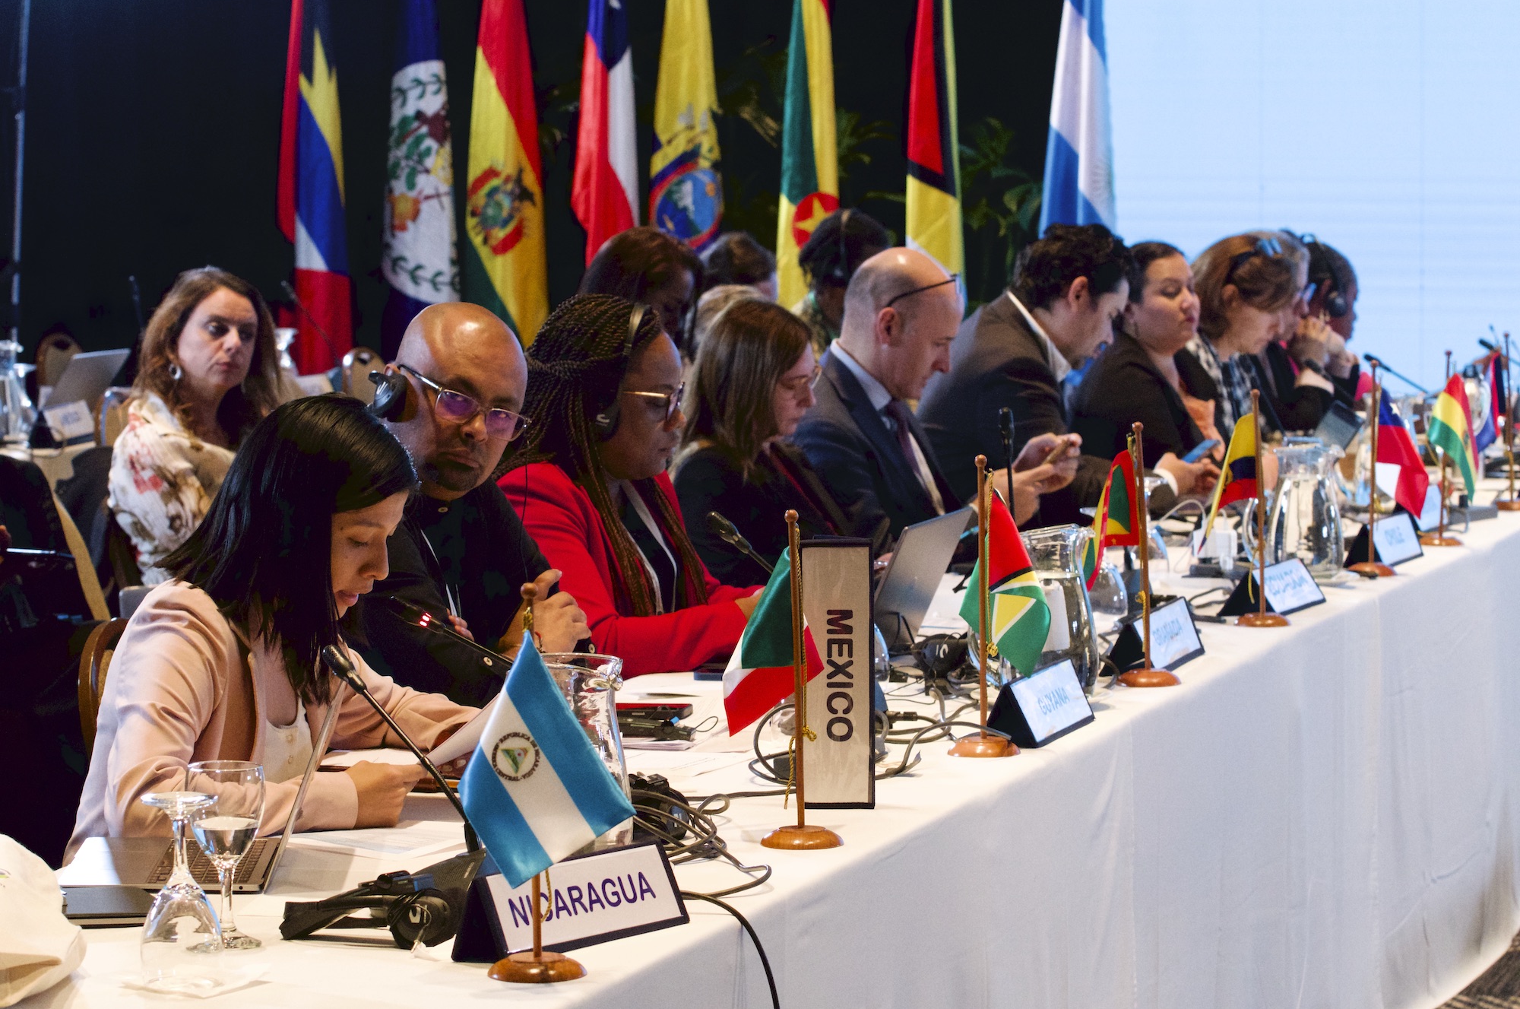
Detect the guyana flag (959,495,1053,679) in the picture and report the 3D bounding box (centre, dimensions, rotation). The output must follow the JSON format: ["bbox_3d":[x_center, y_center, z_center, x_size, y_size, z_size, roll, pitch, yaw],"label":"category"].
[{"bbox_3d":[0.309,0.102,6.380,0.110,0.237,0.080,-2,5,-20],"label":"guyana flag"}]

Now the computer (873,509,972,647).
[{"bbox_3d":[0.116,0.116,7.245,0.304,0.204,0.320,2,5,17],"label":"computer"}]

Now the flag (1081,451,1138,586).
[{"bbox_3d":[0.498,0.020,7.190,0.085,0.200,0.065,-1,4,0],"label":"flag"}]

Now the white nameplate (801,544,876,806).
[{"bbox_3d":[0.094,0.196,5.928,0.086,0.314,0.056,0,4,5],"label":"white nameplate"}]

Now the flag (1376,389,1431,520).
[{"bbox_3d":[1.092,-0.084,8.606,0.093,0.216,0.070,0,4,0],"label":"flag"}]

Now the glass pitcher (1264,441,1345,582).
[{"bbox_3d":[0.934,0.011,8.872,0.190,0.229,0.138,1,4,17],"label":"glass pitcher"}]

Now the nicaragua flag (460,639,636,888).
[{"bbox_3d":[-0.189,0.231,4.518,0.157,0.223,0.060,0,4,0],"label":"nicaragua flag"}]

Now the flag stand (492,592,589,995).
[{"bbox_3d":[-0.202,0.244,4.528,0.087,0.355,0.087,0,4,0],"label":"flag stand"}]

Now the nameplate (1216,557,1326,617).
[{"bbox_3d":[0.840,0.134,8.271,0.089,0.072,0.298,1,5,22],"label":"nameplate"}]

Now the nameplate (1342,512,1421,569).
[{"bbox_3d":[1.133,0.064,9.163,0.080,0.077,0.298,1,5,20],"label":"nameplate"}]

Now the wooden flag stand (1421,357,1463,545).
[{"bbox_3d":[1.302,-0.113,9.662,0.087,0.368,0.087,0,4,0],"label":"wooden flag stand"}]

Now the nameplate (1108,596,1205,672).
[{"bbox_3d":[0.583,0.195,7.436,0.080,0.077,0.298,1,4,19],"label":"nameplate"}]

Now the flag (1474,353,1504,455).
[{"bbox_3d":[1.451,-0.201,10.091,0.061,0.203,0.070,2,5,17],"label":"flag"}]

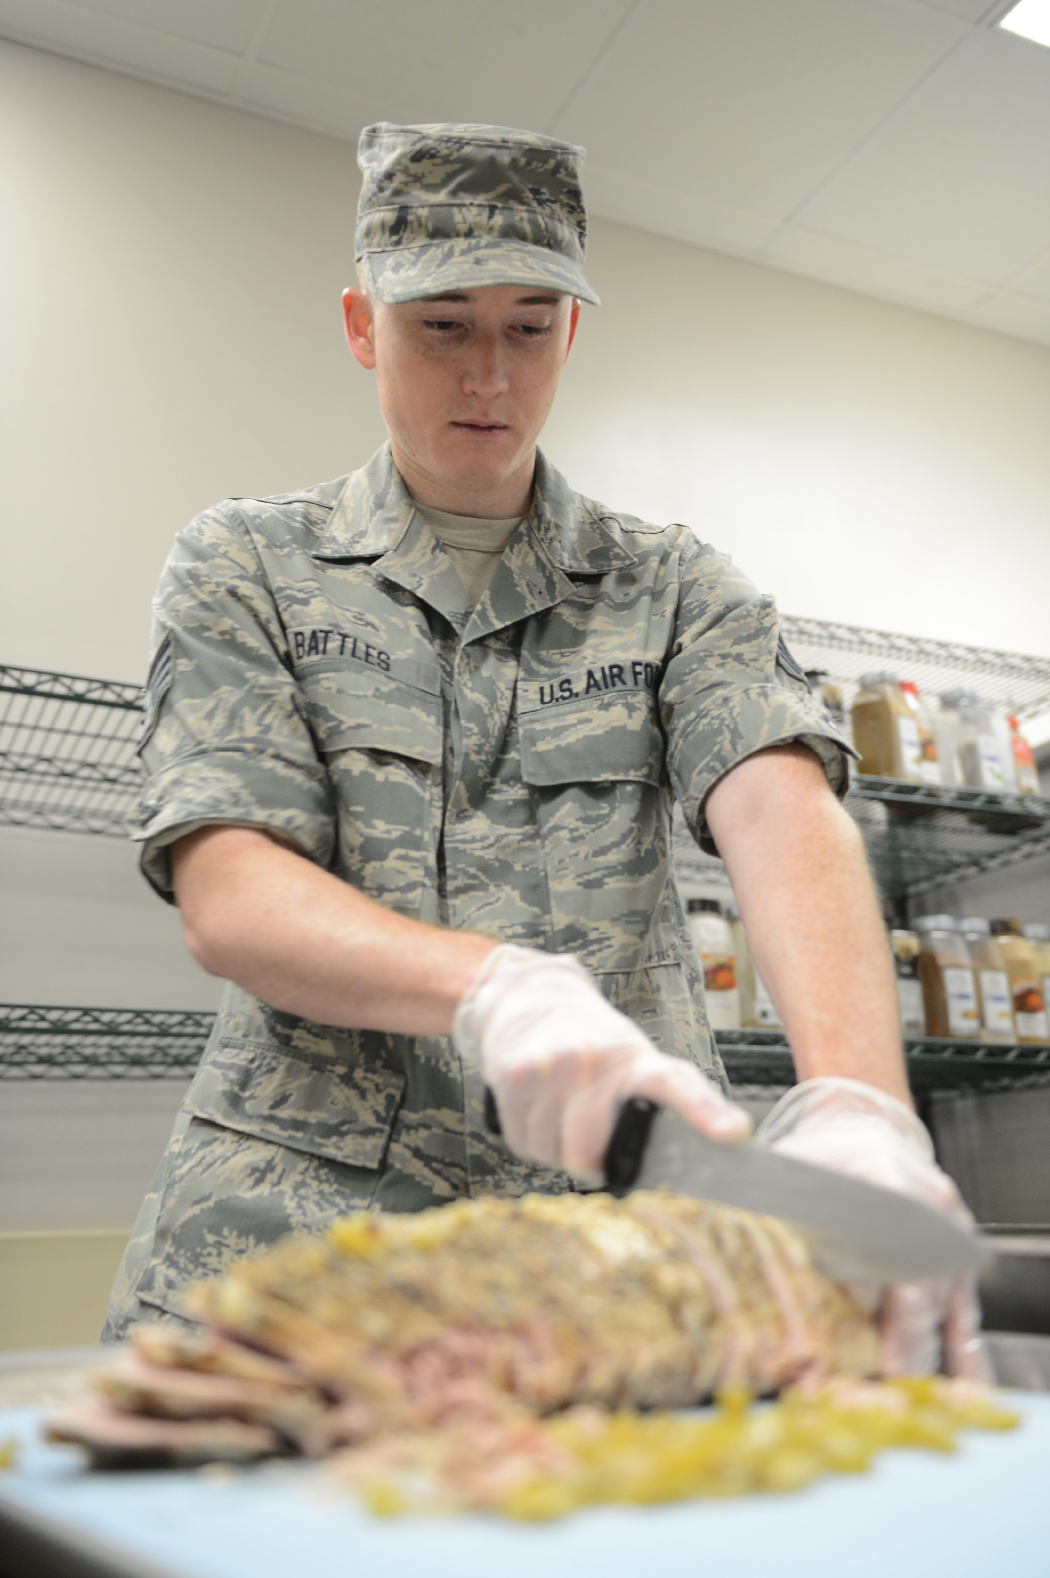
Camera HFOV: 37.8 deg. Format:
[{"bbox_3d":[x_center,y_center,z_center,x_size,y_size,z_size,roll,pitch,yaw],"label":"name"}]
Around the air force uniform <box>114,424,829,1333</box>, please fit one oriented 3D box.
[{"bbox_3d":[-0.040,0.080,1.200,0.530,0.710,0.330,0,-10,-12],"label":"air force uniform"}]

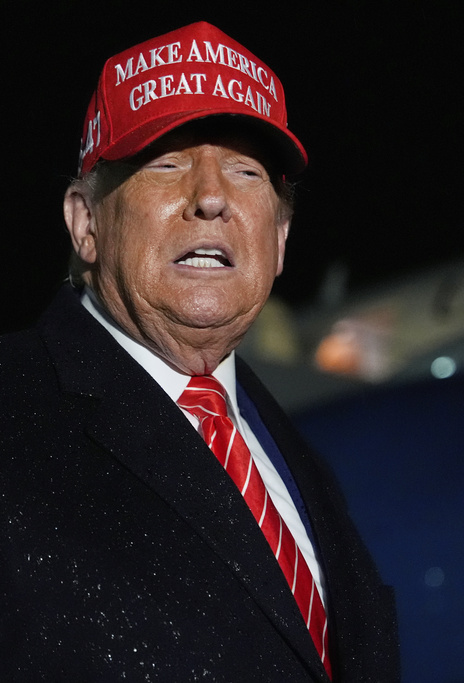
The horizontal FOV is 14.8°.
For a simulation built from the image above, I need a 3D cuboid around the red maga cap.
[{"bbox_3d":[-0.031,-0.197,1.512,0.178,0.144,0.262,5,-12,-12],"label":"red maga cap"}]

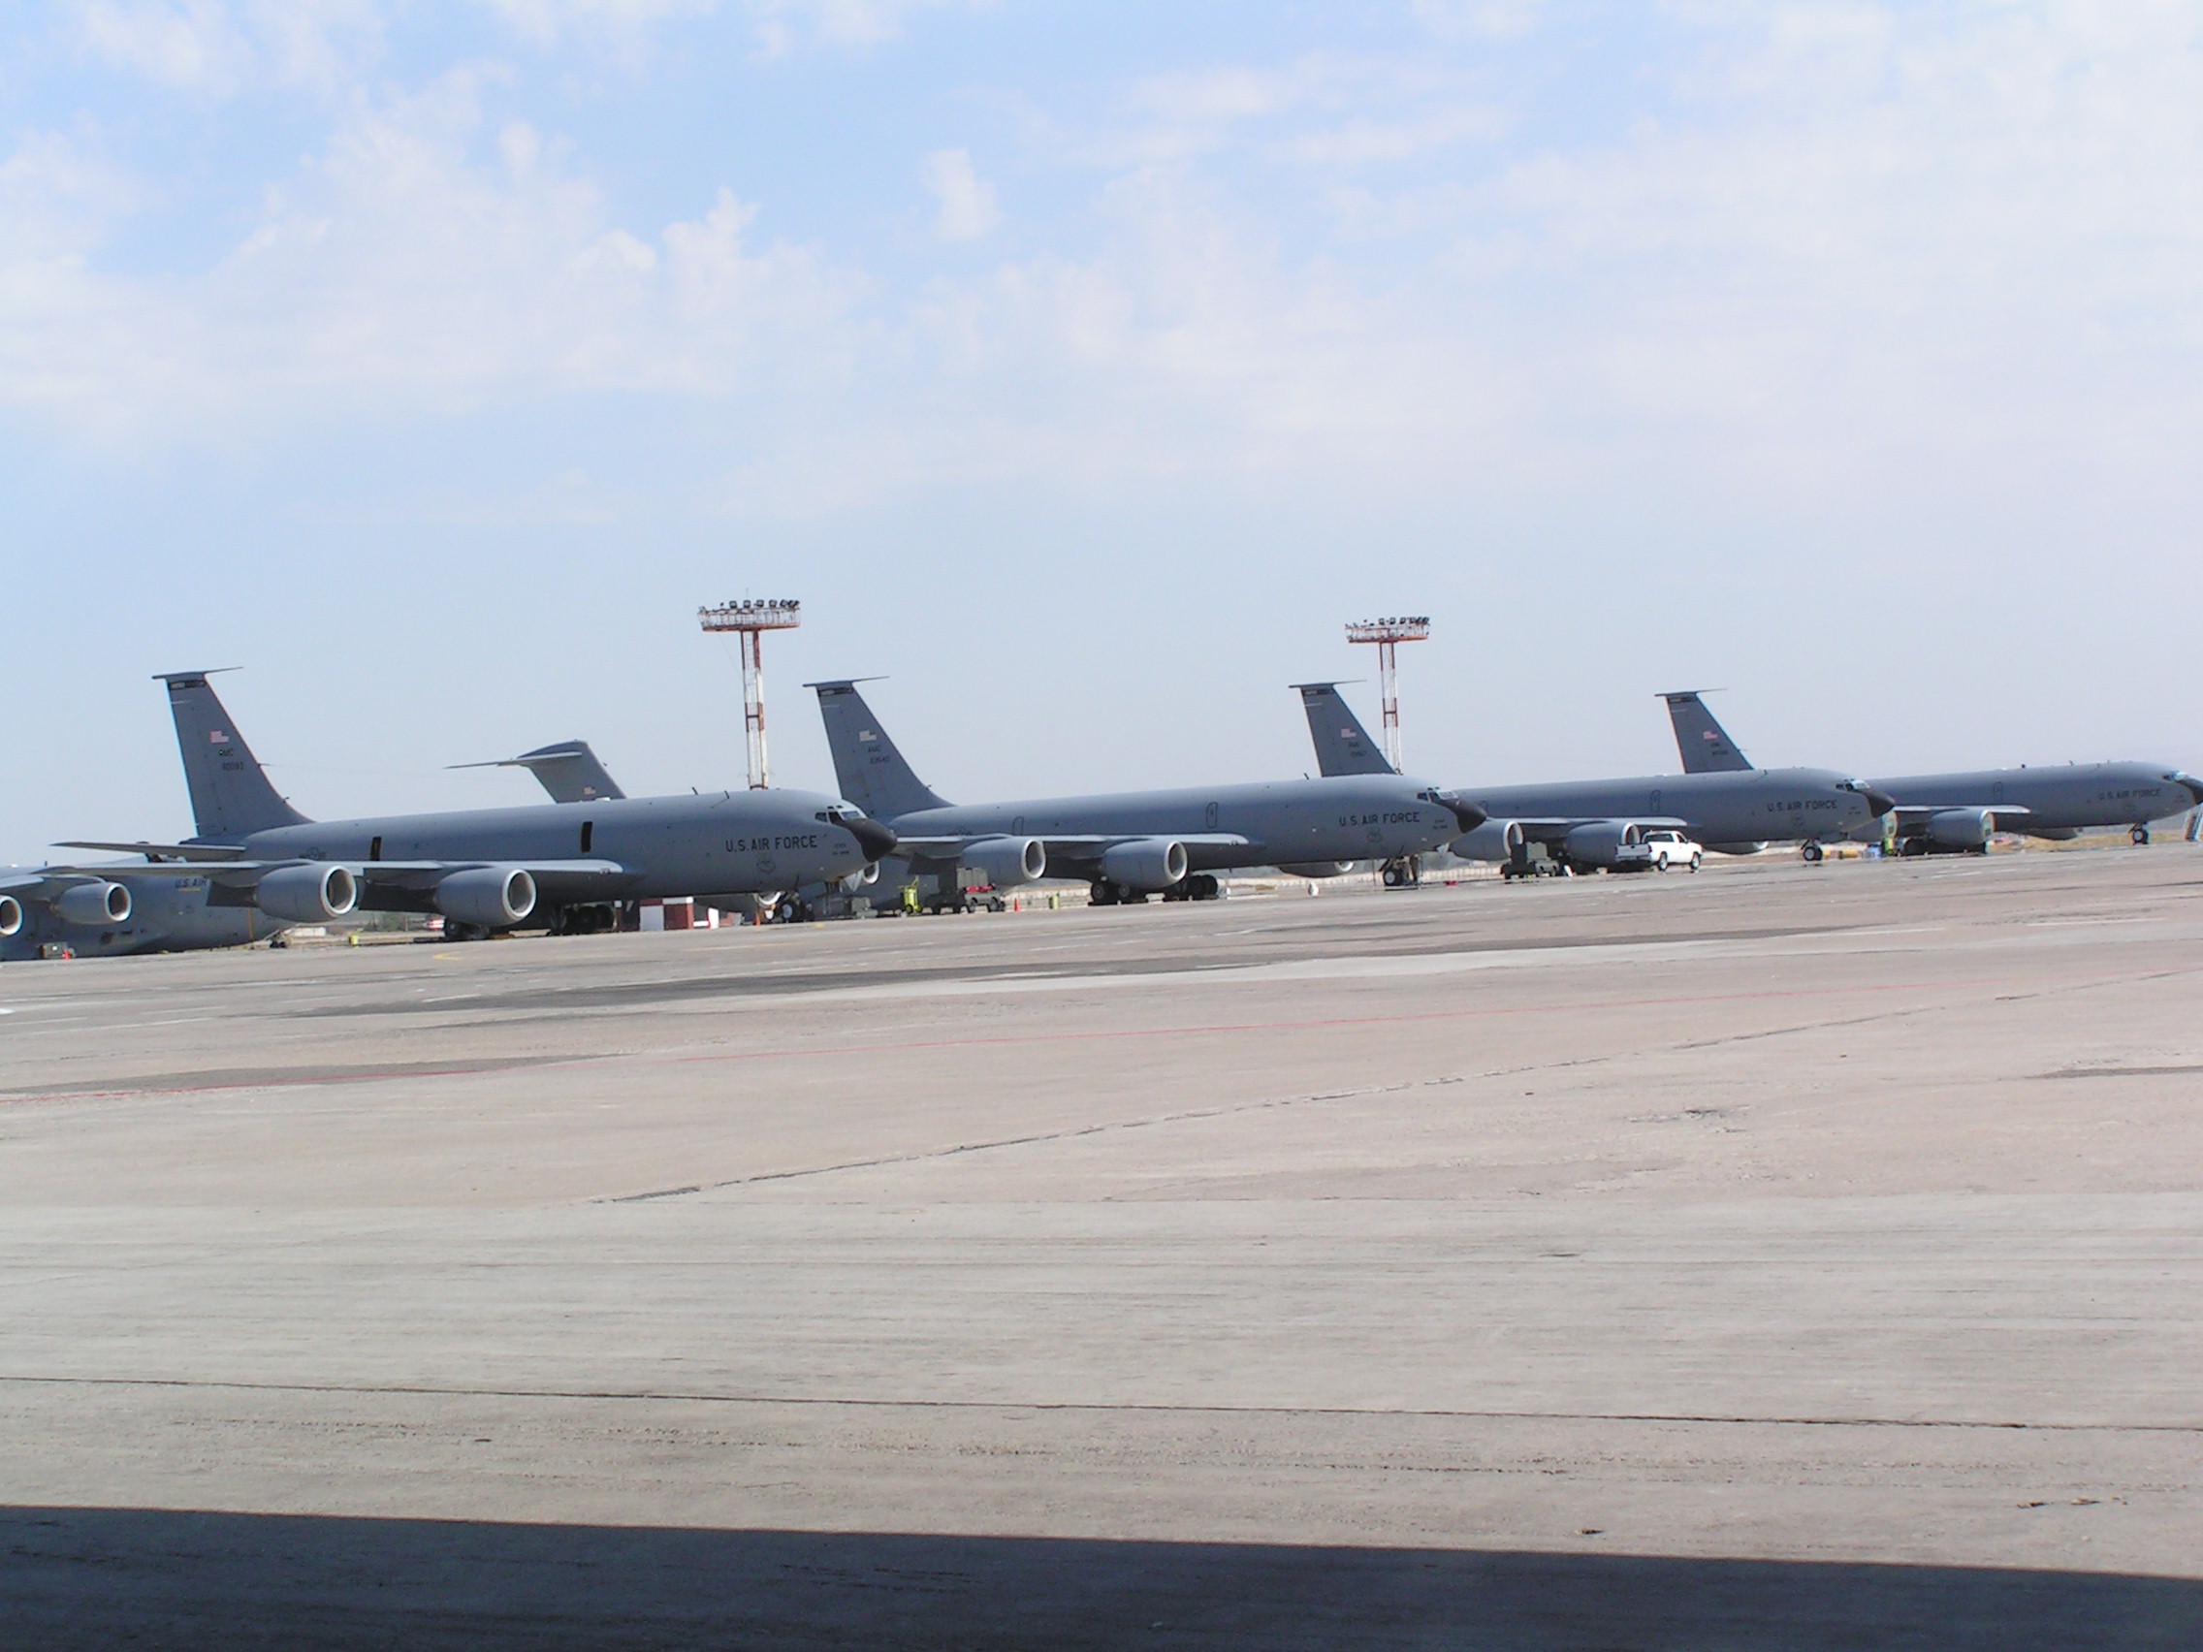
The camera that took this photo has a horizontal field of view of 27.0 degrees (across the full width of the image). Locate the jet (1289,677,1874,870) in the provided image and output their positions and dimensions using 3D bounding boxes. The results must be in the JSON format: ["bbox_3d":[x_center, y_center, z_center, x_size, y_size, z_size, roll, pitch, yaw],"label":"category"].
[{"bbox_3d":[29.023,-3.518,278.182,41.600,12.700,39.880,-4,-1,35],"label":"jet"}]

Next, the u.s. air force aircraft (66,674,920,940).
[{"bbox_3d":[-25.651,-1.546,196.417,41.600,12.700,39.880,-4,-1,34],"label":"u.s. air force aircraft"}]

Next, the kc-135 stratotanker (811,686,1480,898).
[{"bbox_3d":[1.430,-2.517,236.541,41.600,12.700,39.880,-4,-1,33],"label":"kc-135 stratotanker"}]

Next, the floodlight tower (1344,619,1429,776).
[{"bbox_3d":[24.674,-6.661,384.875,6.900,21.990,6.000,-3,-1,-27],"label":"floodlight tower"}]

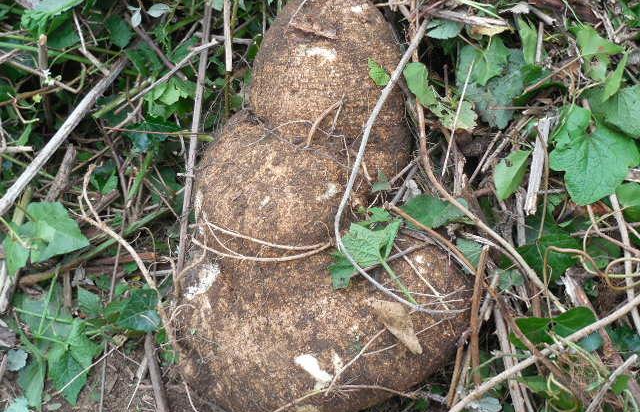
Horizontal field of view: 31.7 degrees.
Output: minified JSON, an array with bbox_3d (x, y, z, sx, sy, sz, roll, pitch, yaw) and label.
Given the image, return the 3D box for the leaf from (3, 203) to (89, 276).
[{"bbox_3d":[-0.287,0.035,1.179,0.087,0.025,0.081,-6,65,-3],"label":"leaf"}]

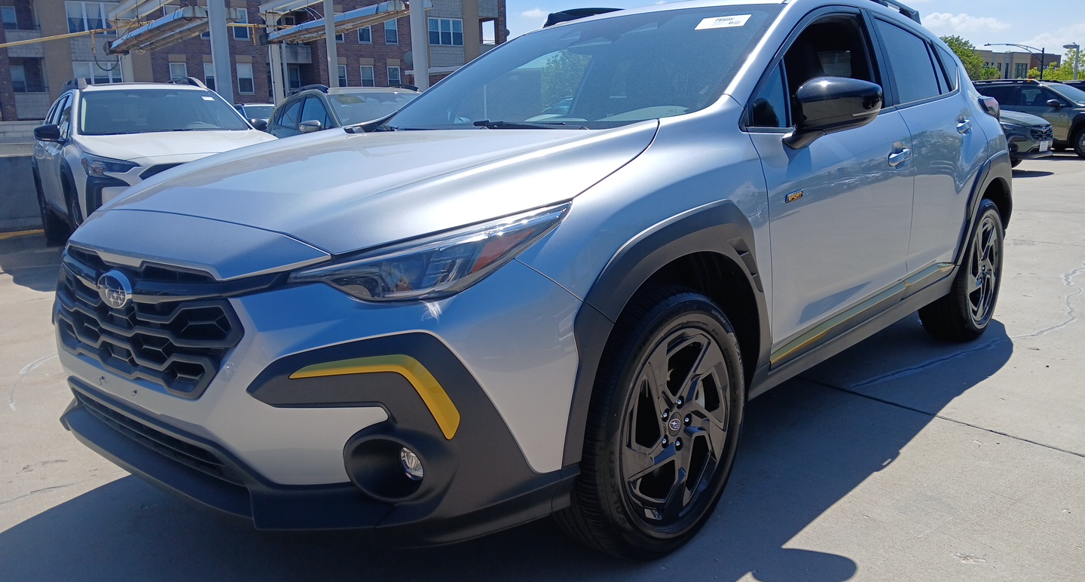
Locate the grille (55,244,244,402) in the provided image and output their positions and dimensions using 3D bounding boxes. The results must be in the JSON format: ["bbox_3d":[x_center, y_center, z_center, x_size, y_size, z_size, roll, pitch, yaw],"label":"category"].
[{"bbox_3d":[-0.930,0.054,1.881,1.030,0.320,0.150,8,15,42],"label":"grille"}]

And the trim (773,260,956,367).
[{"bbox_3d":[1.234,0.029,2.984,0.035,0.065,1.730,8,16,42],"label":"trim"}]

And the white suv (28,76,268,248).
[{"bbox_3d":[-3.995,-1.292,8.303,1.880,1.680,4.870,-9,13,-35],"label":"white suv"}]

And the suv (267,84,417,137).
[{"bbox_3d":[-1.947,-1.585,9.454,1.810,1.600,4.480,-9,13,-33],"label":"suv"}]

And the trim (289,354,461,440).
[{"bbox_3d":[-0.310,0.190,1.486,0.325,0.172,0.085,-1,11,5],"label":"trim"}]

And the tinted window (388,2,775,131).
[{"bbox_3d":[0.145,-0.794,2.946,1.420,0.110,0.910,8,44,42],"label":"tinted window"}]

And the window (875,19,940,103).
[{"bbox_3d":[1.493,-0.923,3.306,0.040,0.349,0.600,-18,-3,43],"label":"window"}]

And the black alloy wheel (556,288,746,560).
[{"bbox_3d":[0.278,0.316,2.097,0.235,0.700,0.700,7,14,40],"label":"black alloy wheel"}]

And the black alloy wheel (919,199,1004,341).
[{"bbox_3d":[2.076,-0.123,4.021,0.235,0.700,0.700,8,15,42],"label":"black alloy wheel"}]

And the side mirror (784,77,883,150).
[{"bbox_3d":[0.819,-0.506,2.315,0.220,0.200,0.215,8,14,41],"label":"side mirror"}]

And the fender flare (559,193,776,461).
[{"bbox_3d":[0.306,0.058,1.984,0.130,0.510,0.930,8,15,42],"label":"fender flare"}]

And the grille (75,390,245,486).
[{"bbox_3d":[-0.910,0.307,1.879,0.890,0.085,0.075,8,14,41],"label":"grille"}]

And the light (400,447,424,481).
[{"bbox_3d":[-0.262,0.356,1.667,0.080,0.080,0.050,6,14,36],"label":"light"}]

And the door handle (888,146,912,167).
[{"bbox_3d":[1.277,-0.481,2.913,0.050,0.050,0.195,8,21,41],"label":"door handle"}]

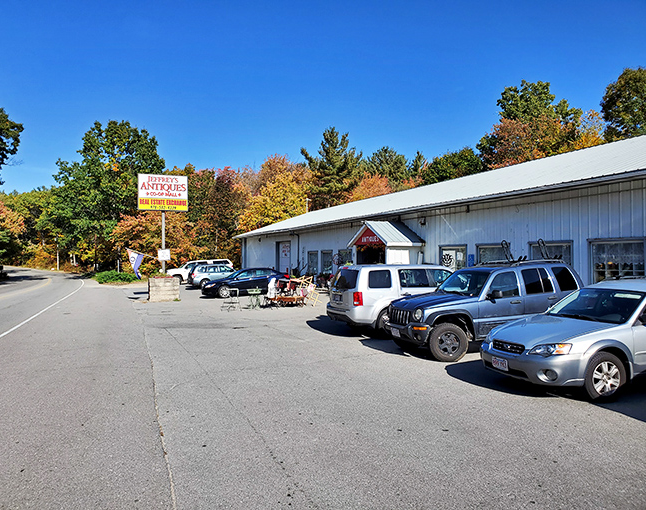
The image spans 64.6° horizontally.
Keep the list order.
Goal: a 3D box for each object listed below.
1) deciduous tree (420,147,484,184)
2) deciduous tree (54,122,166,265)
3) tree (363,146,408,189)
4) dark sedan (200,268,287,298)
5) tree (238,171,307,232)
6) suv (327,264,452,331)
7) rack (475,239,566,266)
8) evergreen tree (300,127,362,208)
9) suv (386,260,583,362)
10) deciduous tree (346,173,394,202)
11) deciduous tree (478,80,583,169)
[{"bbox_3d":[13.587,-4.466,54.066,8.000,14.013,8.000,0,-1,0],"label":"deciduous tree"},{"bbox_3d":[-22.681,-6.185,54.090,12.000,16.072,12.000,0,-1,0],"label":"deciduous tree"},{"bbox_3d":[8.077,-5.658,66.084,7.000,16.727,7.000,0,-1,0],"label":"tree"},{"bbox_3d":[-4.148,1.461,27.455,4.800,1.470,1.830,0,-1,-29],"label":"dark sedan"},{"bbox_3d":[-5.142,-3.045,52.047,7.600,11.117,7.600,0,-1,0],"label":"tree"},{"bbox_3d":[2.601,1.197,15.083,4.820,1.820,1.970,0,-1,-24],"label":"suv"},{"bbox_3d":[4.249,-0.036,11.244,1.620,0.600,1.120,0,-1,-22],"label":"rack"},{"bbox_3d":[1.065,-6.712,64.098,7.800,18.781,7.800,0,-1,0],"label":"evergreen tree"},{"bbox_3d":[3.507,1.110,10.928,4.400,1.840,1.840,0,-1,-22],"label":"suv"},{"bbox_3d":[5.395,-3.387,58.052,6.000,11.964,6.000,0,-1,0],"label":"deciduous tree"},{"bbox_3d":[17.877,-6.315,44.091,9.500,17.437,9.500,0,-1,0],"label":"deciduous tree"}]

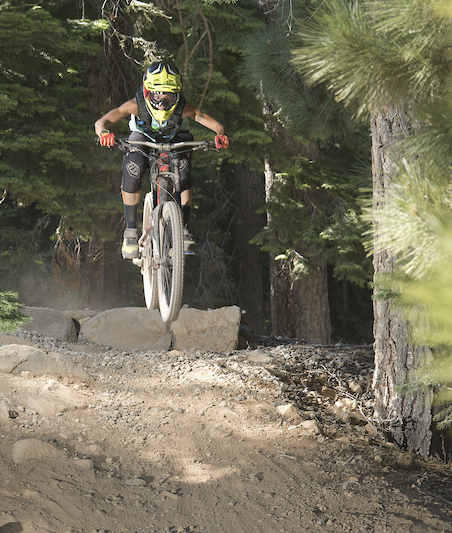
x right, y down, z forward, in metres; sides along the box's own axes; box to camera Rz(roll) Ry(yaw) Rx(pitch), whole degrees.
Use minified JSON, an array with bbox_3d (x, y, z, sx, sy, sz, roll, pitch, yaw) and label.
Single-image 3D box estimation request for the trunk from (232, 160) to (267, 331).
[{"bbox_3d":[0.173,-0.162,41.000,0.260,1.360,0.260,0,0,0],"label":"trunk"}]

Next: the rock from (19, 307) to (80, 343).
[{"bbox_3d":[-1.128,0.371,33.800,0.400,0.240,0.380,0,0,0],"label":"rock"}]

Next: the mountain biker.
[{"bbox_3d":[-0.381,-0.629,31.500,0.770,1.170,0.850,0,0,-6],"label":"mountain biker"}]

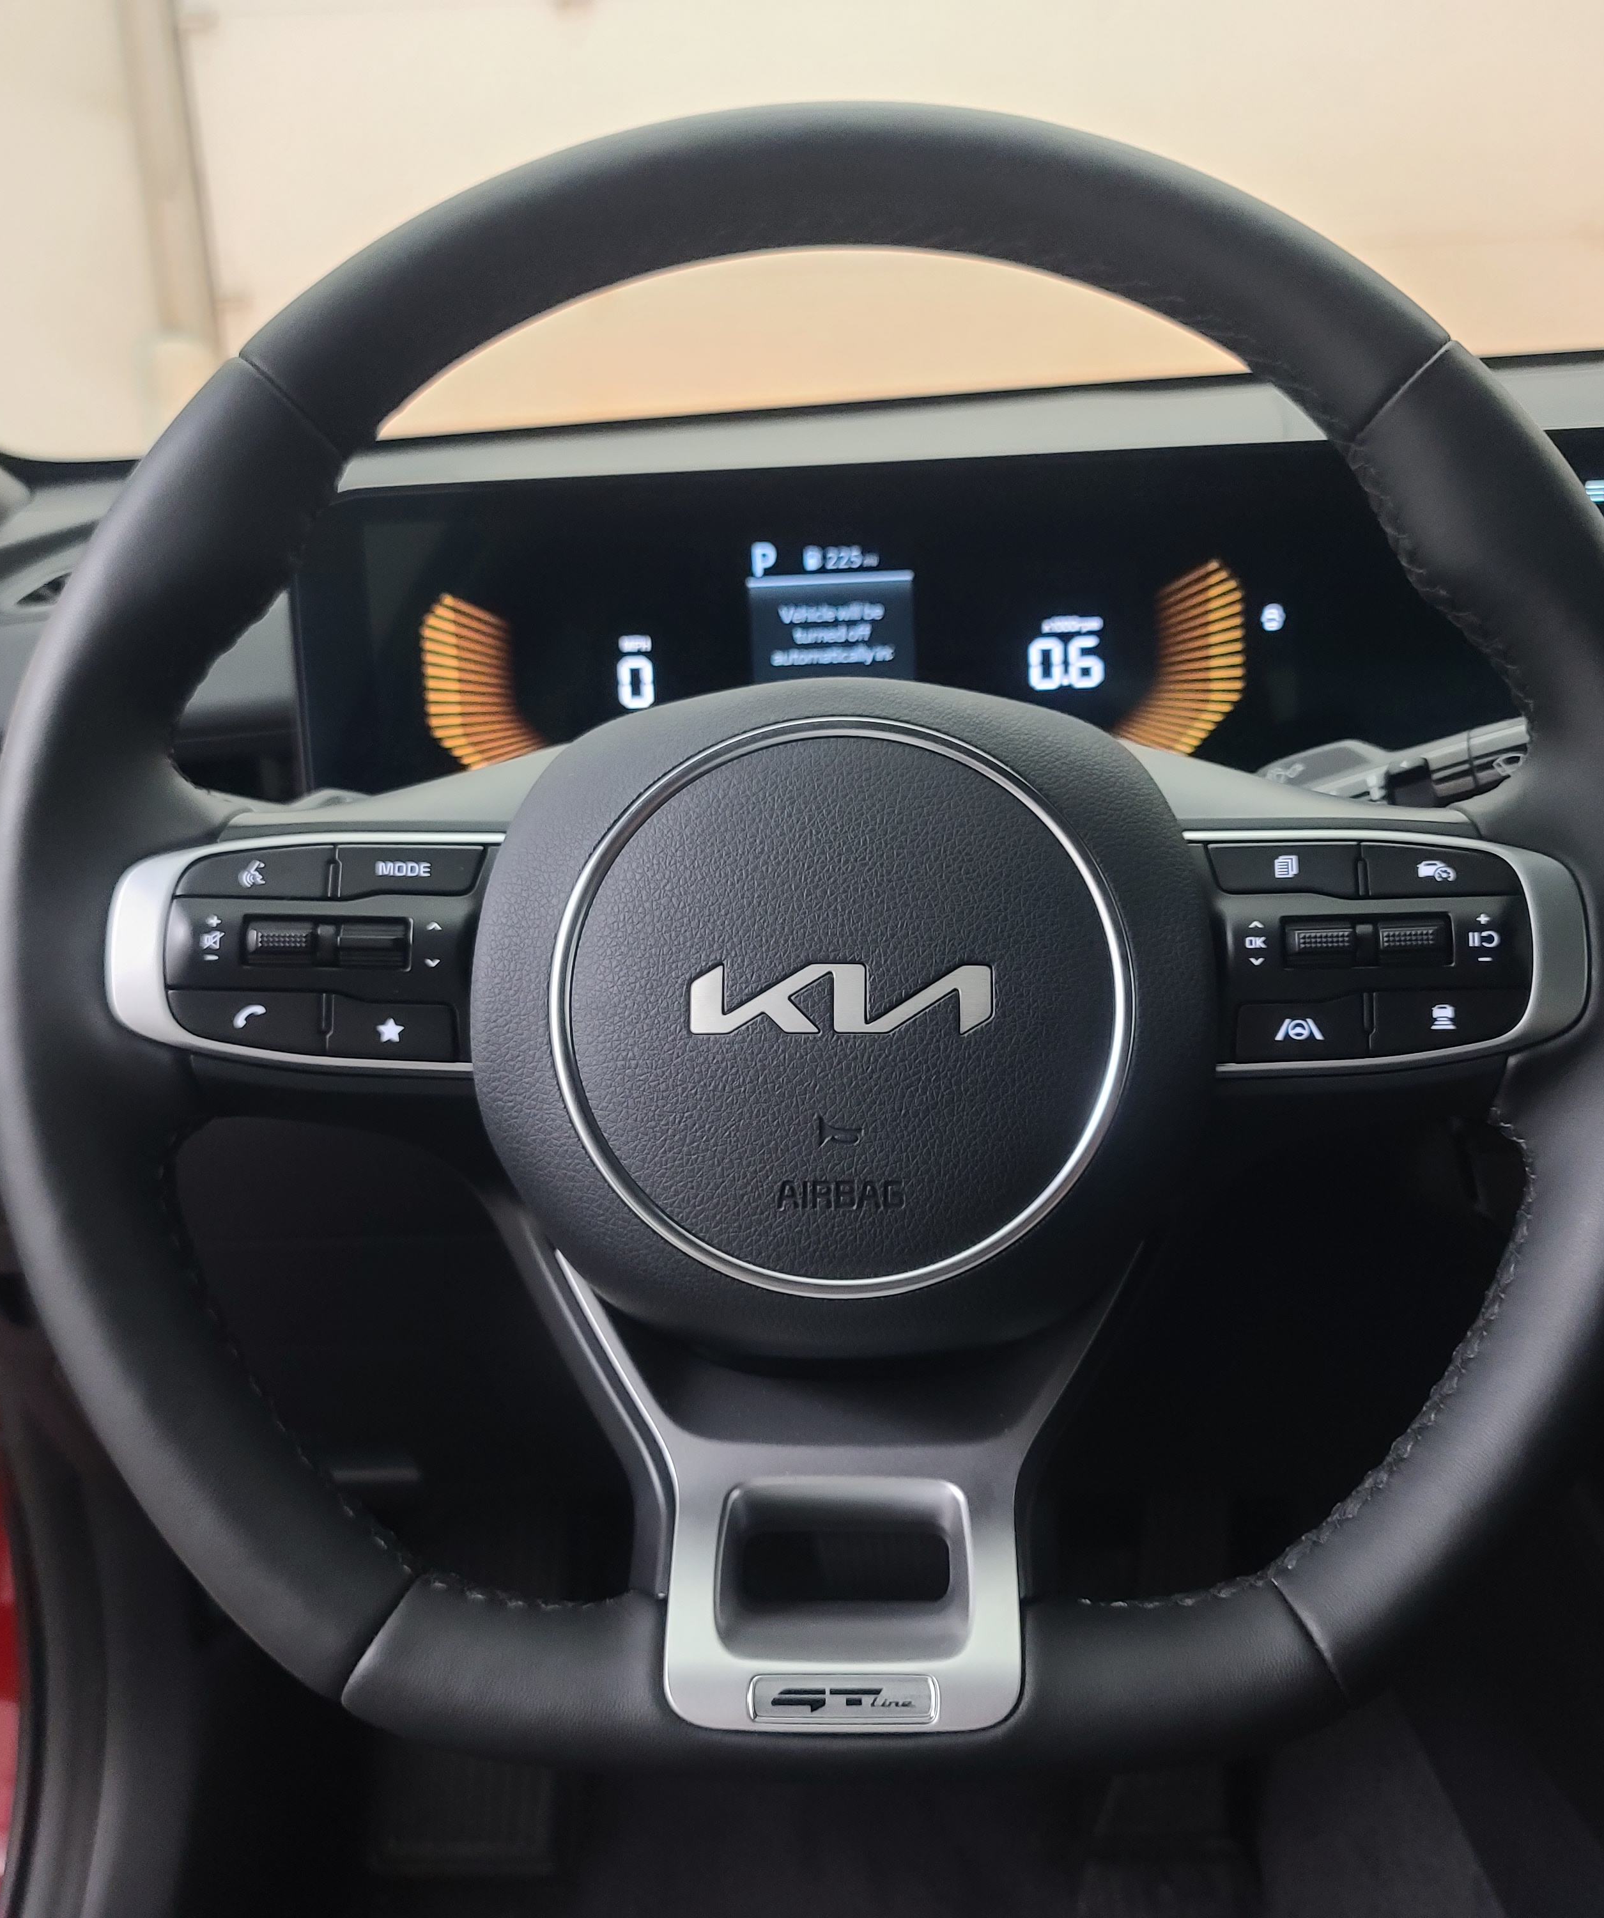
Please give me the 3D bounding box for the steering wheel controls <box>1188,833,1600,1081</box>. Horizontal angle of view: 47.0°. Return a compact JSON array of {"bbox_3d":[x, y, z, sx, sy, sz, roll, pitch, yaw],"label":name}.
[{"bbox_3d":[0.122,-0.001,0.389,0.084,0.052,0.022,0,-7,0],"label":"steering wheel controls"}]

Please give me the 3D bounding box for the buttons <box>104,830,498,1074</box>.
[{"bbox_3d":[-0.104,-0.001,0.389,0.084,0.052,0.022,0,-7,0],"label":"buttons"}]

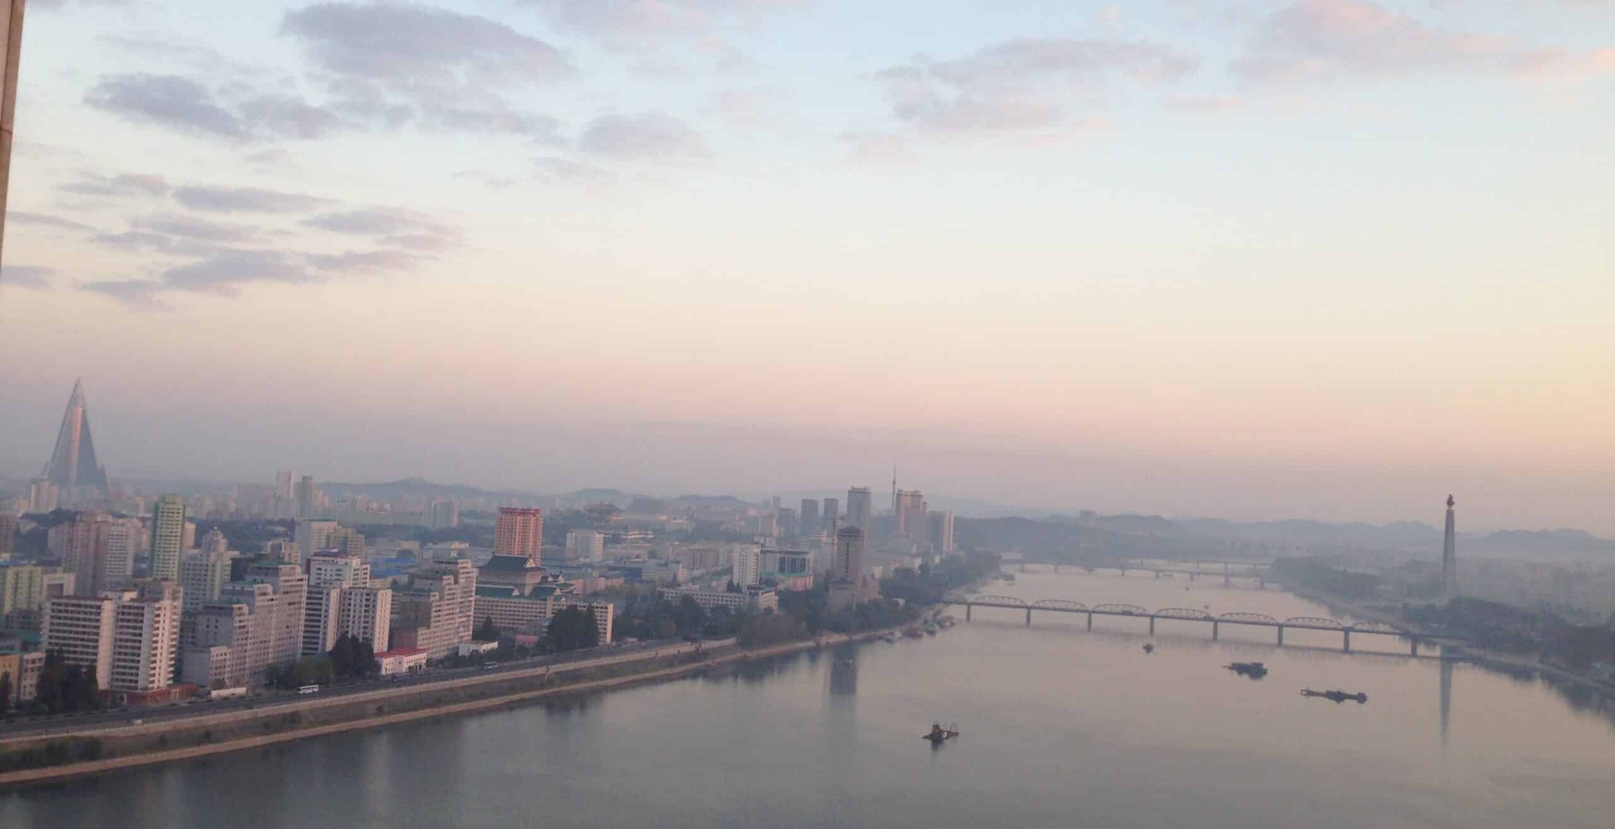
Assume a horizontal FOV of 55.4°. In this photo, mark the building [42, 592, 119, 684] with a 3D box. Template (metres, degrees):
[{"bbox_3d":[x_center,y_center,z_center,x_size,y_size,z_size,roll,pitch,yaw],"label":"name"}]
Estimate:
[{"bbox_3d":[-279.700,90.160,592.000,27.000,40.000,12.000,2,-4,18],"label":"building"}]

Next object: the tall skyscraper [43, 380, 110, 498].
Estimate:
[{"bbox_3d":[-1947.690,70.130,4094.000,165.000,330.000,150.000,5,-4,-25],"label":"tall skyscraper"}]

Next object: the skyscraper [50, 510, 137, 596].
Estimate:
[{"bbox_3d":[-565.180,111.860,1222.470,51.930,63.310,28.000,3,-4,7],"label":"skyscraper"}]

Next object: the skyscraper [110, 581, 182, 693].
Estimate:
[{"bbox_3d":[-302.290,101.240,704.520,18.450,47.450,21.380,3,-4,7],"label":"skyscraper"}]

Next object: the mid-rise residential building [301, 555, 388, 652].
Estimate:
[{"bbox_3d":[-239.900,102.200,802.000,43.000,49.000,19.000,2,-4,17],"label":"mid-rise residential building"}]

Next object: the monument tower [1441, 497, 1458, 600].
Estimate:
[{"bbox_3d":[863.200,189.400,2069.190,18.000,166.000,18.000,3,-4,10],"label":"monument tower"}]

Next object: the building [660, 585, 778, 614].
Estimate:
[{"bbox_3d":[-79.670,169.170,1389.850,100.170,22.000,40.000,3,-4,7],"label":"building"}]

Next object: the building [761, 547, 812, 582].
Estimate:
[{"bbox_3d":[-26.020,193.540,1951.360,56.390,49.000,40.000,3,-4,7],"label":"building"}]

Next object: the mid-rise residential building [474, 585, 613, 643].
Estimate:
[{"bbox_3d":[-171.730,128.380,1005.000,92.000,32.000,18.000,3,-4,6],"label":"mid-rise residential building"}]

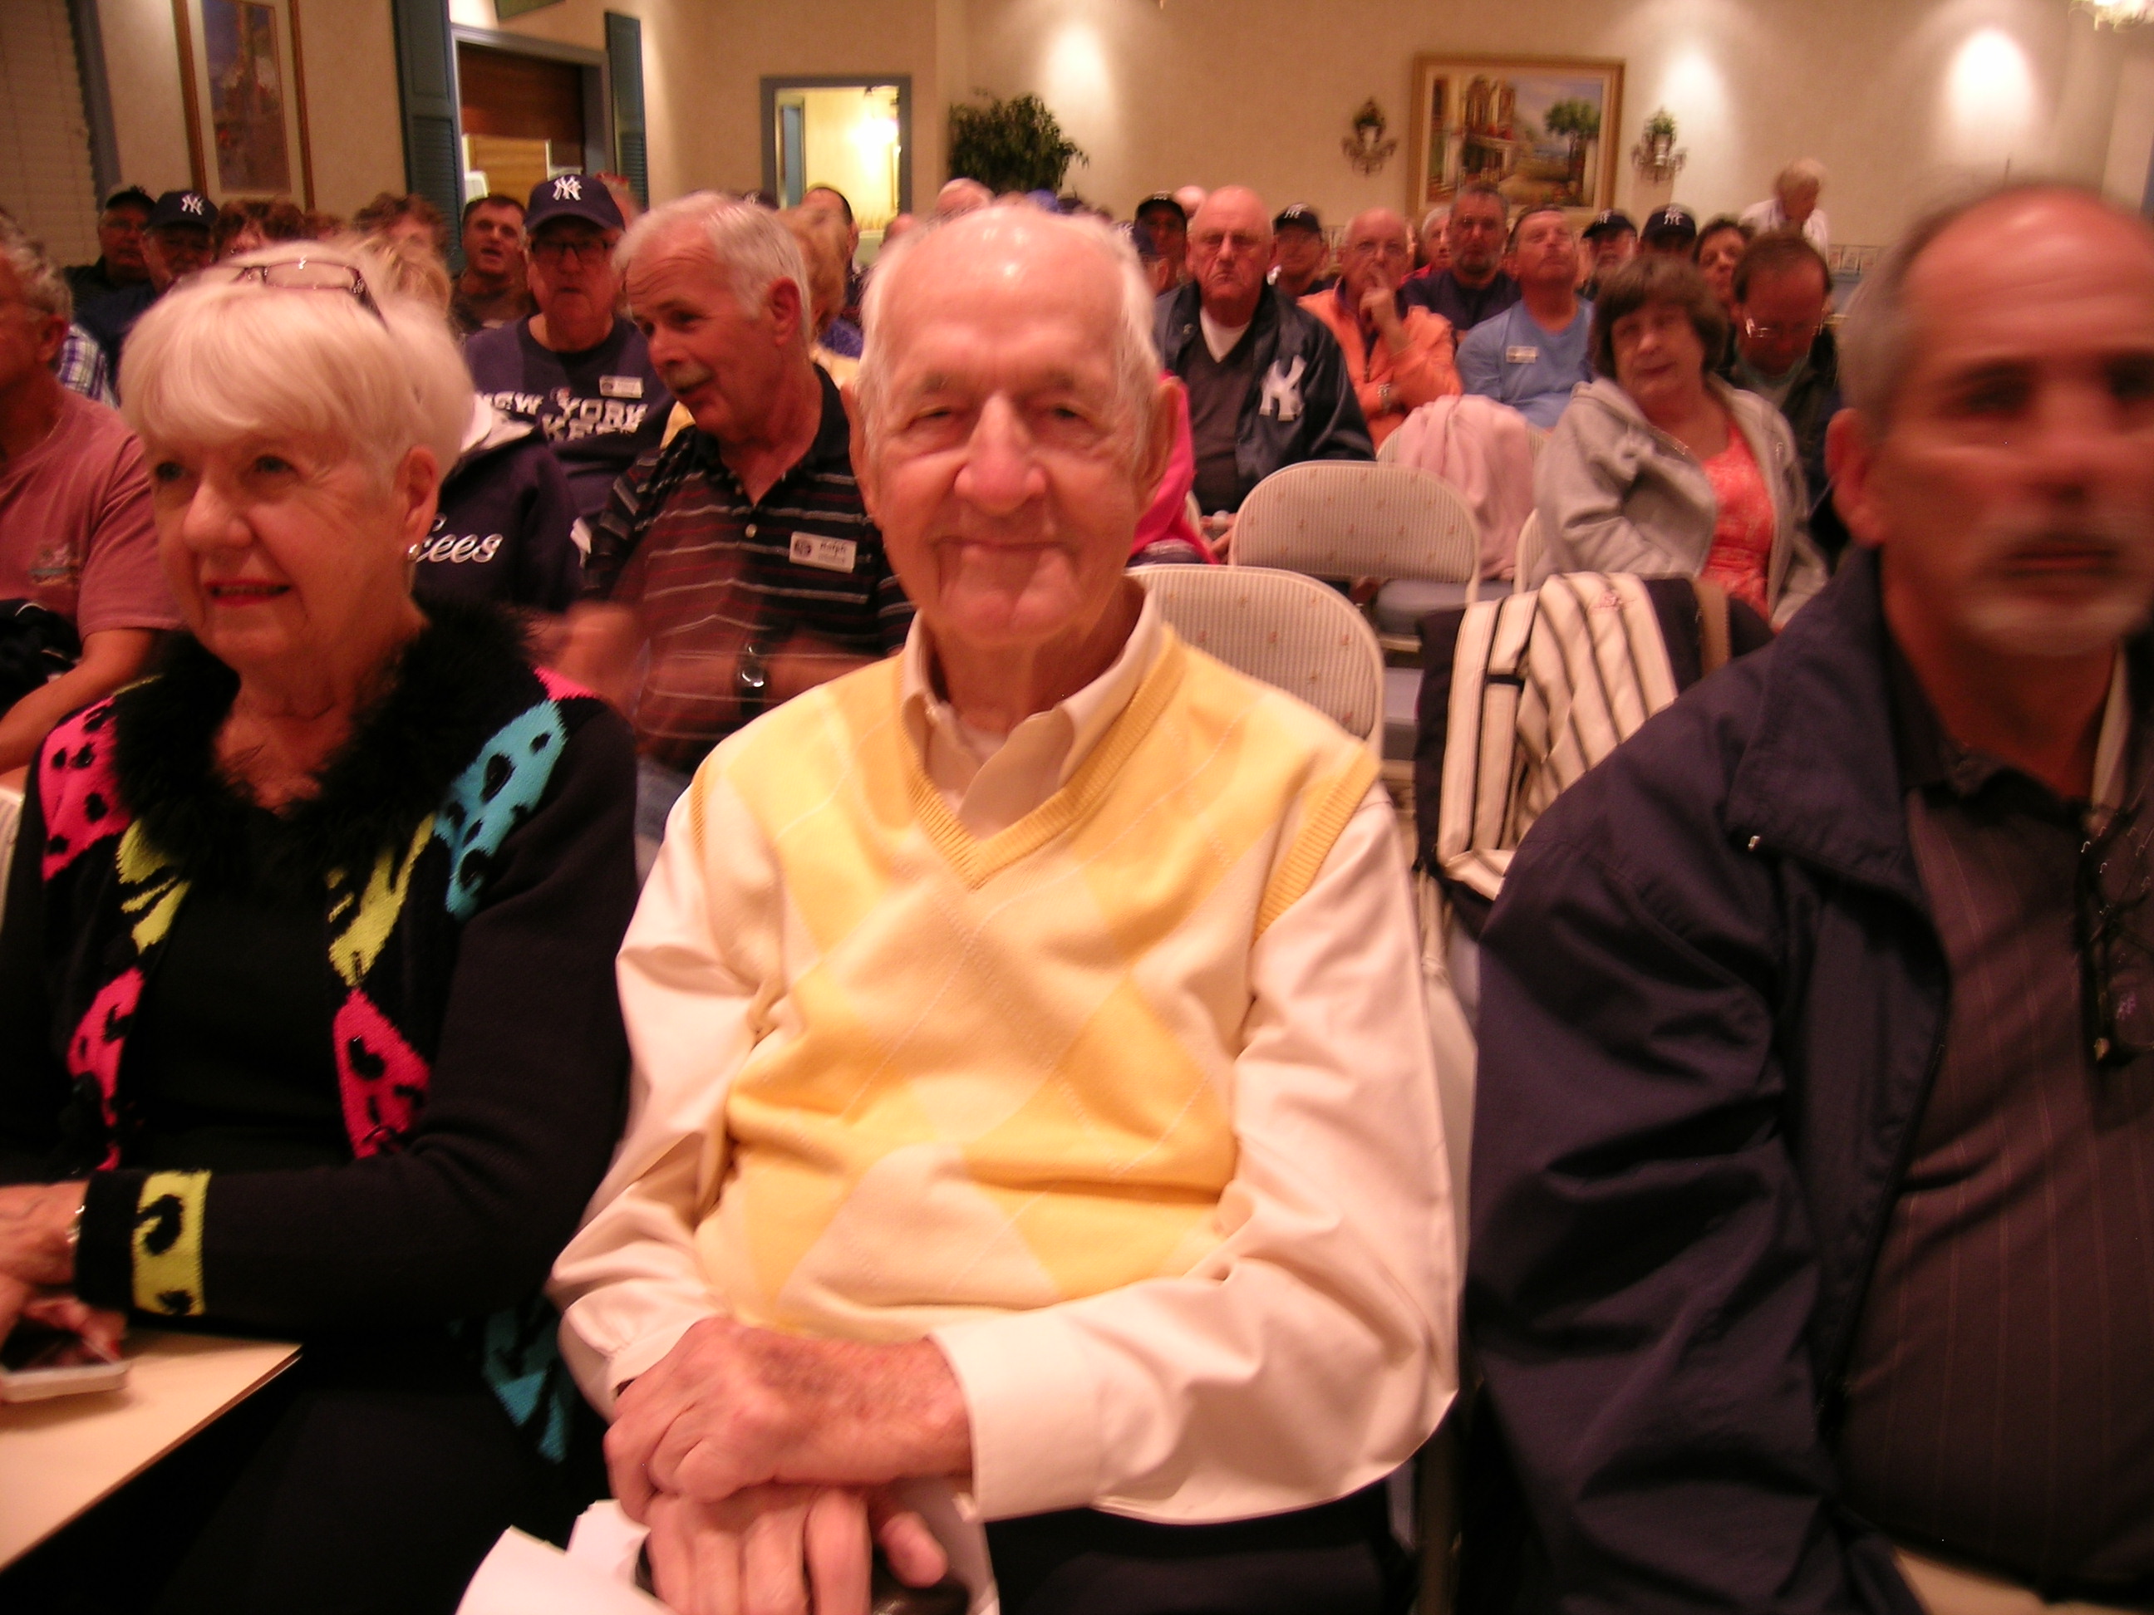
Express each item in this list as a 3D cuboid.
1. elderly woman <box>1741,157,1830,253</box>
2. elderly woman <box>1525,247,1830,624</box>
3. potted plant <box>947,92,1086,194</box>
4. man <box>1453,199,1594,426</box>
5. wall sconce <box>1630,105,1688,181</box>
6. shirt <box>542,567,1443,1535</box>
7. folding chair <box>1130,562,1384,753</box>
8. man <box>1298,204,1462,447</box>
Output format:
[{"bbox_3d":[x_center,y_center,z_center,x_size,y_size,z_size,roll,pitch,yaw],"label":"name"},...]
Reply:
[{"bbox_3d":[2.752,-1.769,6.986,0.480,1.580,0.420,-11,21,-33],"label":"elderly woman"},{"bbox_3d":[1.015,-0.313,2.932,0.560,1.170,0.750,-5,18,-17],"label":"elderly woman"},{"bbox_3d":[-0.337,-2.729,9.220,0.800,1.980,0.750,1,17,0],"label":"potted plant"},{"bbox_3d":[1.224,-0.888,4.547,0.520,1.310,0.750,2,17,5],"label":"man"},{"bbox_3d":[3.007,-3.405,8.952,0.290,0.390,0.160,3,18,8],"label":"wall sconce"},{"bbox_3d":[-0.052,0.145,1.157,0.530,0.570,0.400,1,17,0],"label":"shirt"},{"bbox_3d":[0.174,0.119,2.176,0.460,0.780,0.500,3,17,6],"label":"folding chair"},{"bbox_3d":[0.780,-0.869,4.496,0.520,1.290,0.750,2,17,5],"label":"man"}]

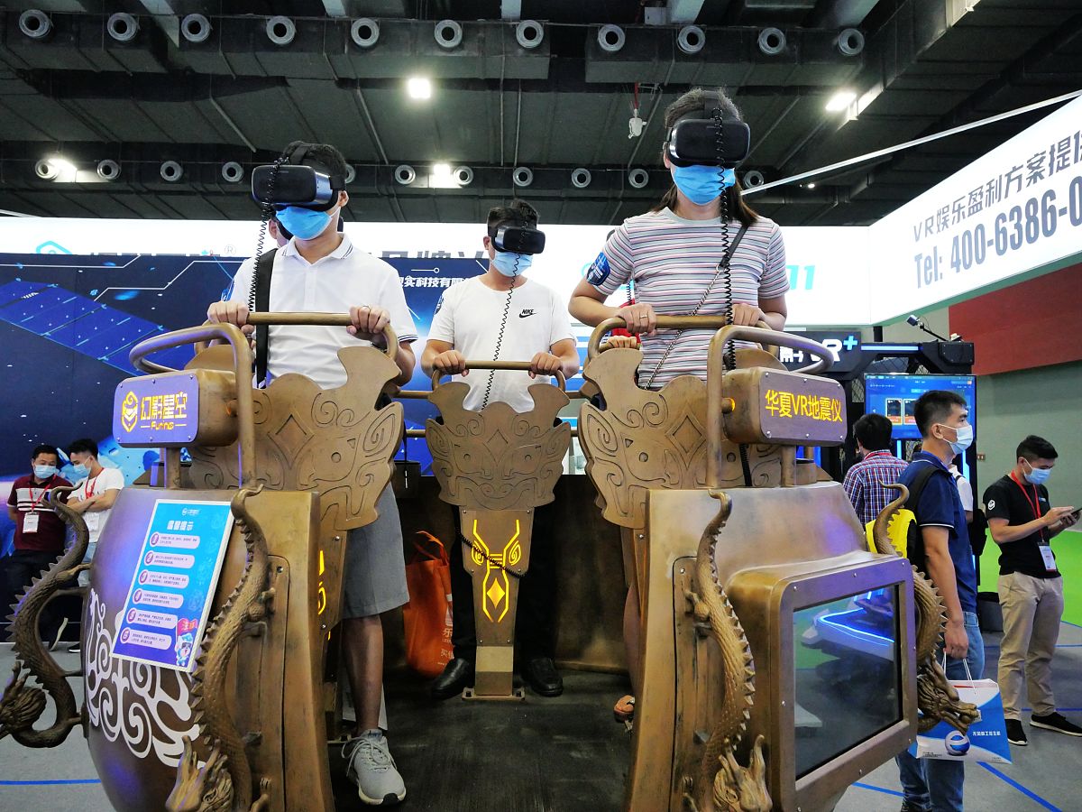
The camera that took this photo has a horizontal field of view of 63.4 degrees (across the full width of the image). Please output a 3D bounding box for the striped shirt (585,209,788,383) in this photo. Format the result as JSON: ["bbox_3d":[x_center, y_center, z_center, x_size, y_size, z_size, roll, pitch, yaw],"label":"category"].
[{"bbox_3d":[0.329,-0.236,2.000,0.450,0.430,0.260,0,-3,2],"label":"striped shirt"}]

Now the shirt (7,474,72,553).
[{"bbox_3d":[-3.863,0.824,6.750,0.440,0.610,0.250,0,-3,-6],"label":"shirt"}]

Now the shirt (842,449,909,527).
[{"bbox_3d":[1.750,0.563,4.500,0.460,0.700,0.280,0,-3,-9],"label":"shirt"}]

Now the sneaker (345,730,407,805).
[{"bbox_3d":[-0.422,0.915,2.269,0.112,0.120,0.290,1,-3,-19],"label":"sneaker"}]

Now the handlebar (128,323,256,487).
[{"bbox_3d":[-0.770,0.014,1.859,0.210,0.280,0.960,2,-3,-25],"label":"handlebar"}]

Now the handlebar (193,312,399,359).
[{"bbox_3d":[-0.512,-0.146,1.830,0.430,0.095,0.070,0,-3,-3],"label":"handlebar"}]

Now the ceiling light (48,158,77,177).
[{"bbox_3d":[-12.047,-5.995,22.000,0.480,0.330,0.480,0,-3,-3],"label":"ceiling light"}]

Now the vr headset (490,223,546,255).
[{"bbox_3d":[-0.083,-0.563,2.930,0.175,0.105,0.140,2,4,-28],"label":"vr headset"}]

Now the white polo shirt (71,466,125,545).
[{"bbox_3d":[-3.552,0.790,7.000,0.460,0.620,0.270,-1,-3,24],"label":"white polo shirt"}]

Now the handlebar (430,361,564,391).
[{"bbox_3d":[-0.134,-0.092,2.740,0.430,0.095,0.070,0,-3,-3],"label":"handlebar"}]

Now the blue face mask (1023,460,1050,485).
[{"bbox_3d":[2.675,0.367,4.720,0.140,0.110,0.095,1,17,-28],"label":"blue face mask"}]

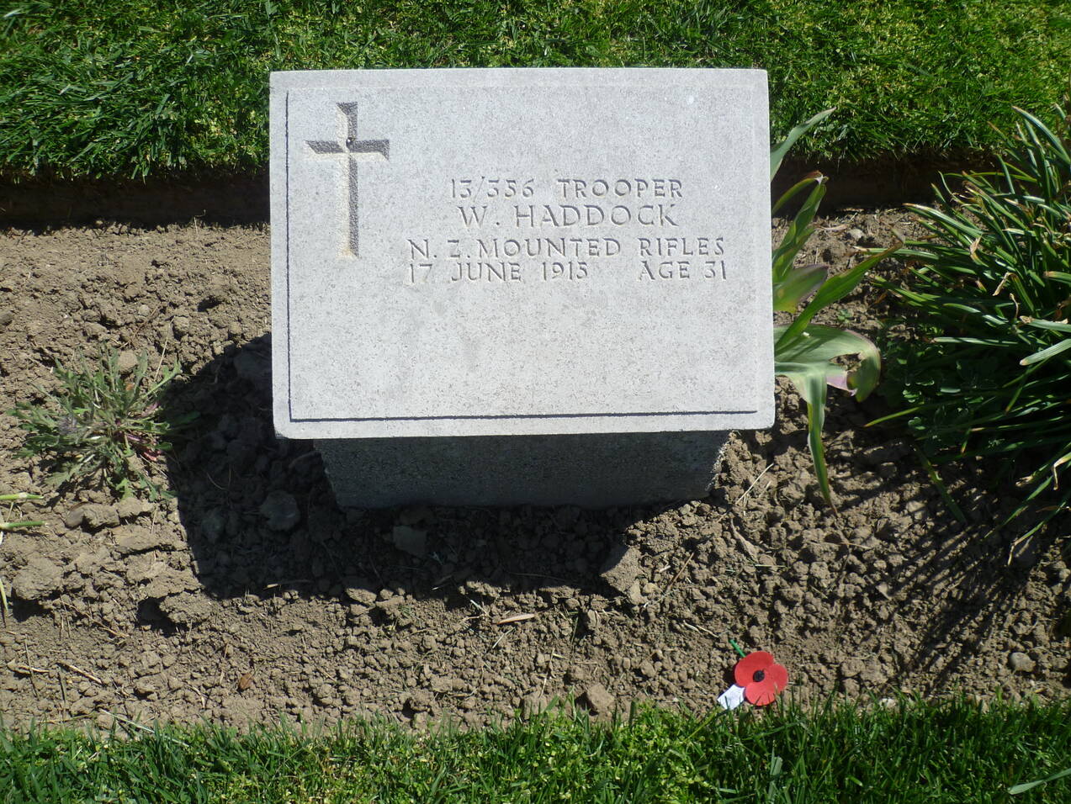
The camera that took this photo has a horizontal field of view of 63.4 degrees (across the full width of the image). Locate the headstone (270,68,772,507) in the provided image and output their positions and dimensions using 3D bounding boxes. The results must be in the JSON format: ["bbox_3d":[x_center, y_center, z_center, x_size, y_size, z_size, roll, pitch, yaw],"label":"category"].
[{"bbox_3d":[-0.013,-0.099,1.024,0.508,0.555,0.405,-1,54,-2],"label":"headstone"}]

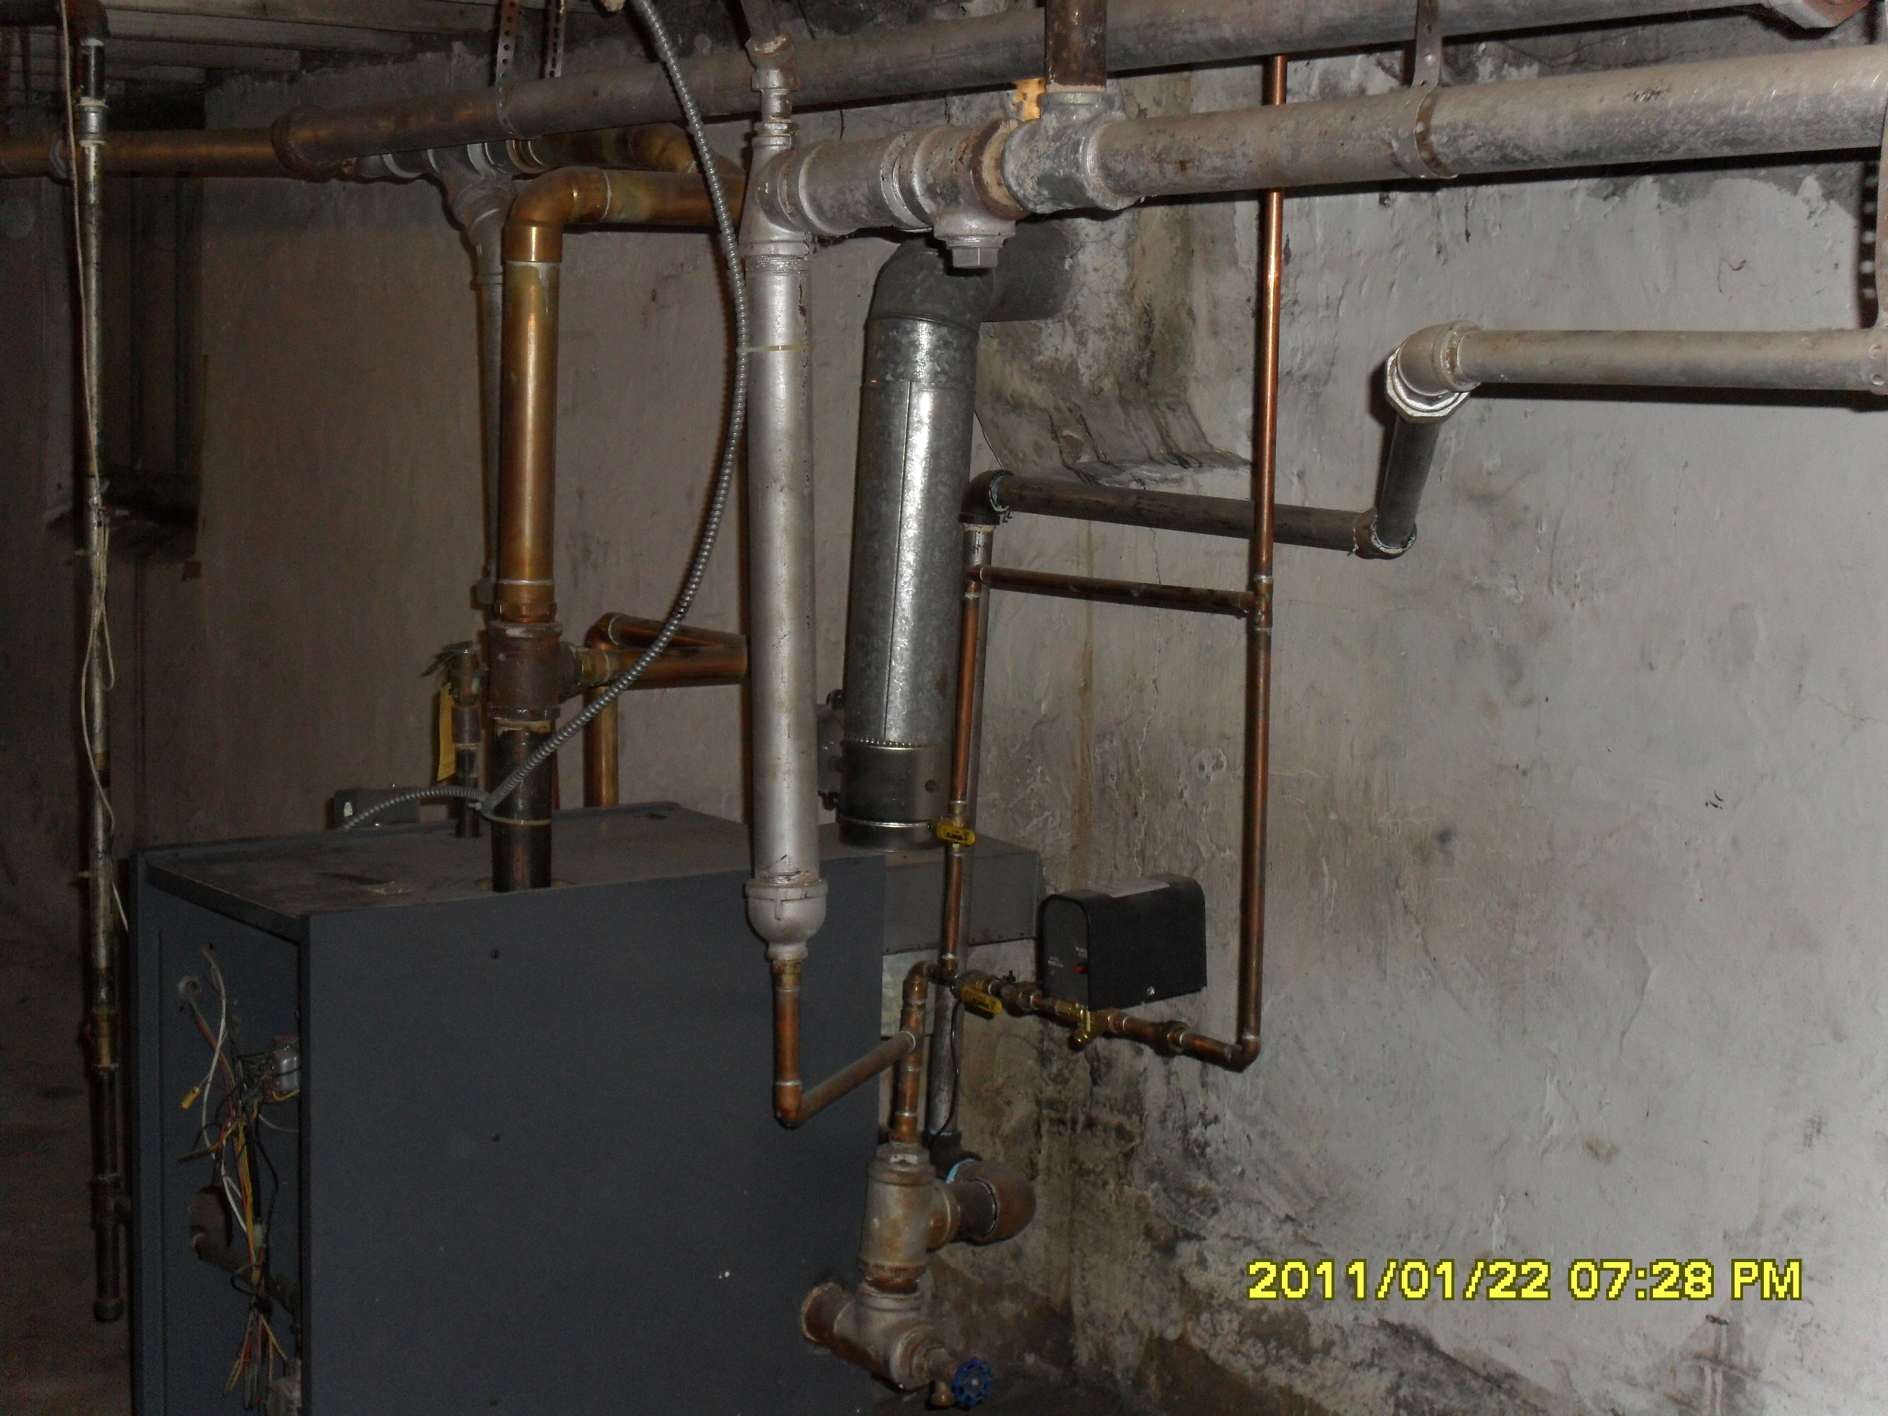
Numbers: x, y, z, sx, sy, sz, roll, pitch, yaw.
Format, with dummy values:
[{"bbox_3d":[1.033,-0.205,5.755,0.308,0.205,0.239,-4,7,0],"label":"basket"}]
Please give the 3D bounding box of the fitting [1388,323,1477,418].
[{"bbox_3d":[0.332,-0.231,2.120,0.060,0.064,0.075,-4,8,-35],"label":"fitting"}]

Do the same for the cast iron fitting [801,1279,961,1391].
[{"bbox_3d":[-0.068,0.668,3.374,0.077,0.100,0.216,-4,8,-35],"label":"cast iron fitting"}]

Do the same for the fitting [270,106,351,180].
[{"bbox_3d":[-0.821,-0.726,4.000,0.083,0.085,0.092,-4,8,-35],"label":"fitting"}]

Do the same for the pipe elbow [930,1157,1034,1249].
[{"bbox_3d":[0.051,0.547,3.420,0.108,0.080,0.080,-4,8,-35],"label":"pipe elbow"}]

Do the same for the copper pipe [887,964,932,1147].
[{"bbox_3d":[-0.036,0.369,3.308,0.032,0.190,0.032,-2,8,-35],"label":"copper pipe"}]

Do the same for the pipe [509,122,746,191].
[{"bbox_3d":[-0.392,-0.649,3.666,0.085,0.075,0.454,-4,8,-35],"label":"pipe"}]

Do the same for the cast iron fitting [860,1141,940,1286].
[{"bbox_3d":[-0.042,0.540,3.332,0.094,0.142,0.076,-4,8,-35],"label":"cast iron fitting"}]

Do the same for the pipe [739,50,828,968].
[{"bbox_3d":[-0.152,-0.180,2.885,0.080,0.825,0.080,-1,6,0],"label":"pipe"}]

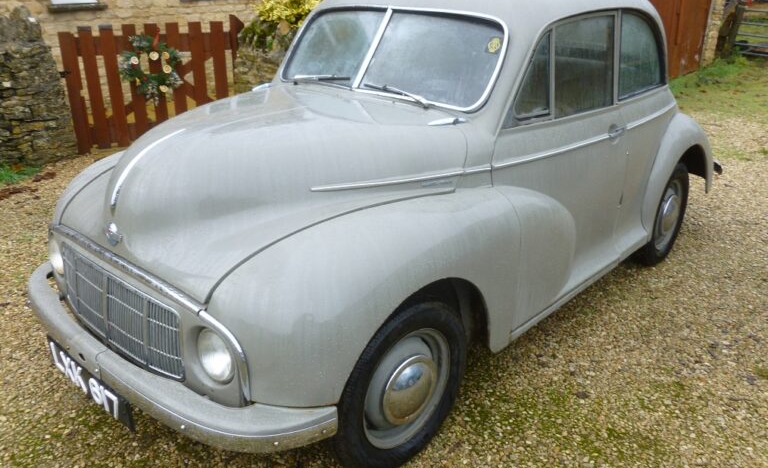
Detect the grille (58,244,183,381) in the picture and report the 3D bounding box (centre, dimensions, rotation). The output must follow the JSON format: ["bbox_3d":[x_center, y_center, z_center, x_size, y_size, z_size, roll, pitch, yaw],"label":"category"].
[{"bbox_3d":[-0.797,0.207,1.802,0.700,0.240,0.070,19,28,38],"label":"grille"}]

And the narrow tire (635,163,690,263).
[{"bbox_3d":[1.514,-0.114,3.392,0.140,0.588,0.588,19,28,38],"label":"narrow tire"}]

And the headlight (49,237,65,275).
[{"bbox_3d":[-1.107,0.060,2.127,0.070,0.146,0.146,-19,29,-41],"label":"headlight"}]

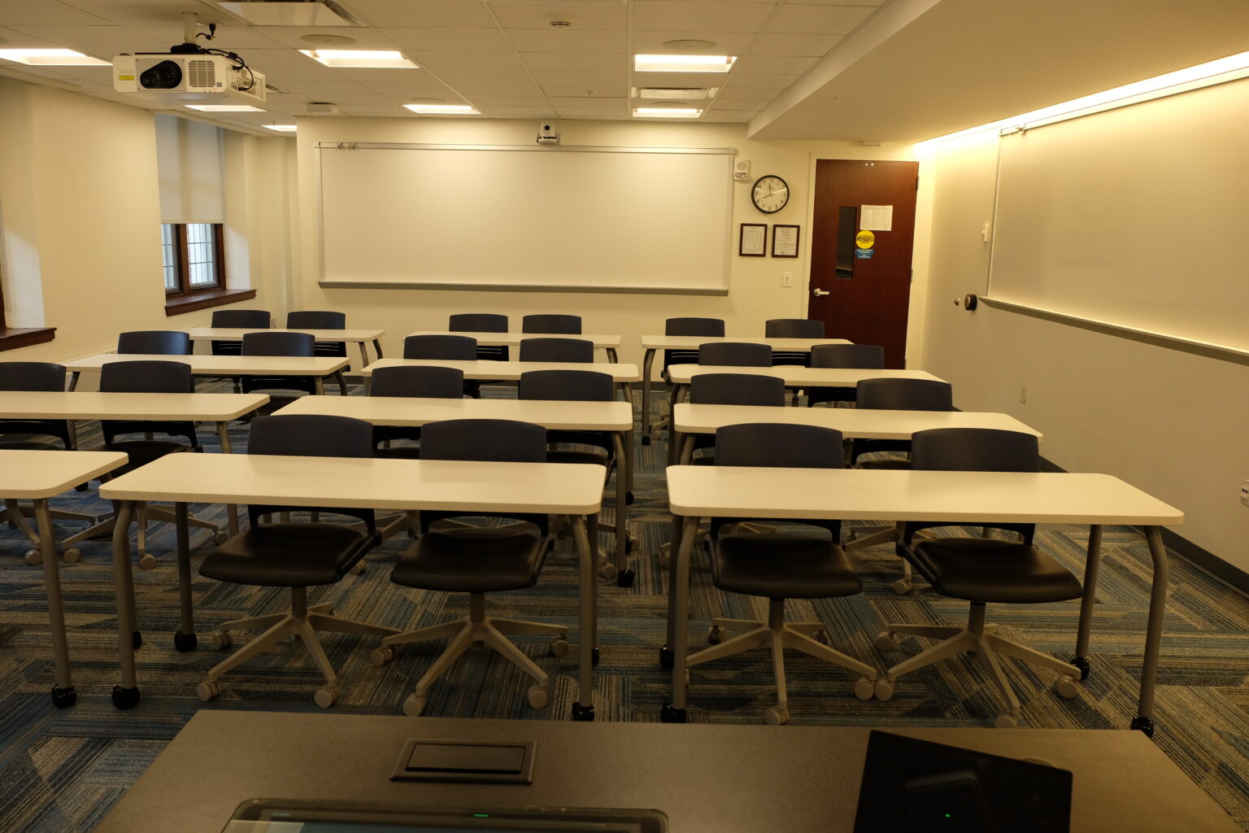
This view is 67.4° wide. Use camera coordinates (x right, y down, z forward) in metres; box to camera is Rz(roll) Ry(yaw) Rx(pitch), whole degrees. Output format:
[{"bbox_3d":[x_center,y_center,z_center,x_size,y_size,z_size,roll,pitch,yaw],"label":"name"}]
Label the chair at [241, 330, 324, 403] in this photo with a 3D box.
[{"bbox_3d":[-2.142,-0.052,5.621,0.660,0.855,0.660,1,12,-1],"label":"chair"}]

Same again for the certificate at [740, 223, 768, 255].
[{"bbox_3d":[1.181,-1.608,8.563,0.242,0.292,0.020,1,12,0],"label":"certificate"}]

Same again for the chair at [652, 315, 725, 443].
[{"bbox_3d":[0.533,-0.288,6.995,0.640,0.850,0.620,1,12,0],"label":"chair"}]

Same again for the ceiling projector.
[{"bbox_3d":[-1.949,-1.524,4.266,0.498,0.170,0.470,1,12,0],"label":"ceiling projector"}]

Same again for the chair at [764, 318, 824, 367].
[{"bbox_3d":[1.299,-0.278,7.022,0.640,0.850,0.620,1,12,0],"label":"chair"}]

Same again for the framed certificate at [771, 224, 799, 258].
[{"bbox_3d":[1.470,-1.585,8.504,0.237,0.288,0.020,1,12,0],"label":"framed certificate"}]

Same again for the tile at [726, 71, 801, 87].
[{"bbox_3d":[0.862,-2.131,5.938,0.430,0.020,0.605,1,12,0],"label":"tile"}]

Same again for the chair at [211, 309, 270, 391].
[{"bbox_3d":[-2.891,-0.340,6.957,0.660,0.855,0.660,0,12,-4],"label":"chair"}]

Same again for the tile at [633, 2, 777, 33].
[{"bbox_3d":[0.327,-1.758,4.138,0.610,0.020,0.610,1,12,0],"label":"tile"}]

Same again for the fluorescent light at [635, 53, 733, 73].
[{"bbox_3d":[0.338,-2.031,5.345,0.590,0.060,0.600,1,12,0],"label":"fluorescent light"}]

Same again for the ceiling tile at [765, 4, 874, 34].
[{"bbox_3d":[0.842,-1.748,4.136,0.421,0.020,0.610,1,12,0],"label":"ceiling tile"}]

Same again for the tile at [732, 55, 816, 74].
[{"bbox_3d":[0.854,-2.006,5.337,0.413,0.020,0.605,1,12,0],"label":"tile"}]

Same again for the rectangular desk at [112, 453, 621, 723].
[{"bbox_3d":[-0.832,0.548,3.081,1.520,0.724,0.495,2,12,2],"label":"rectangular desk"}]

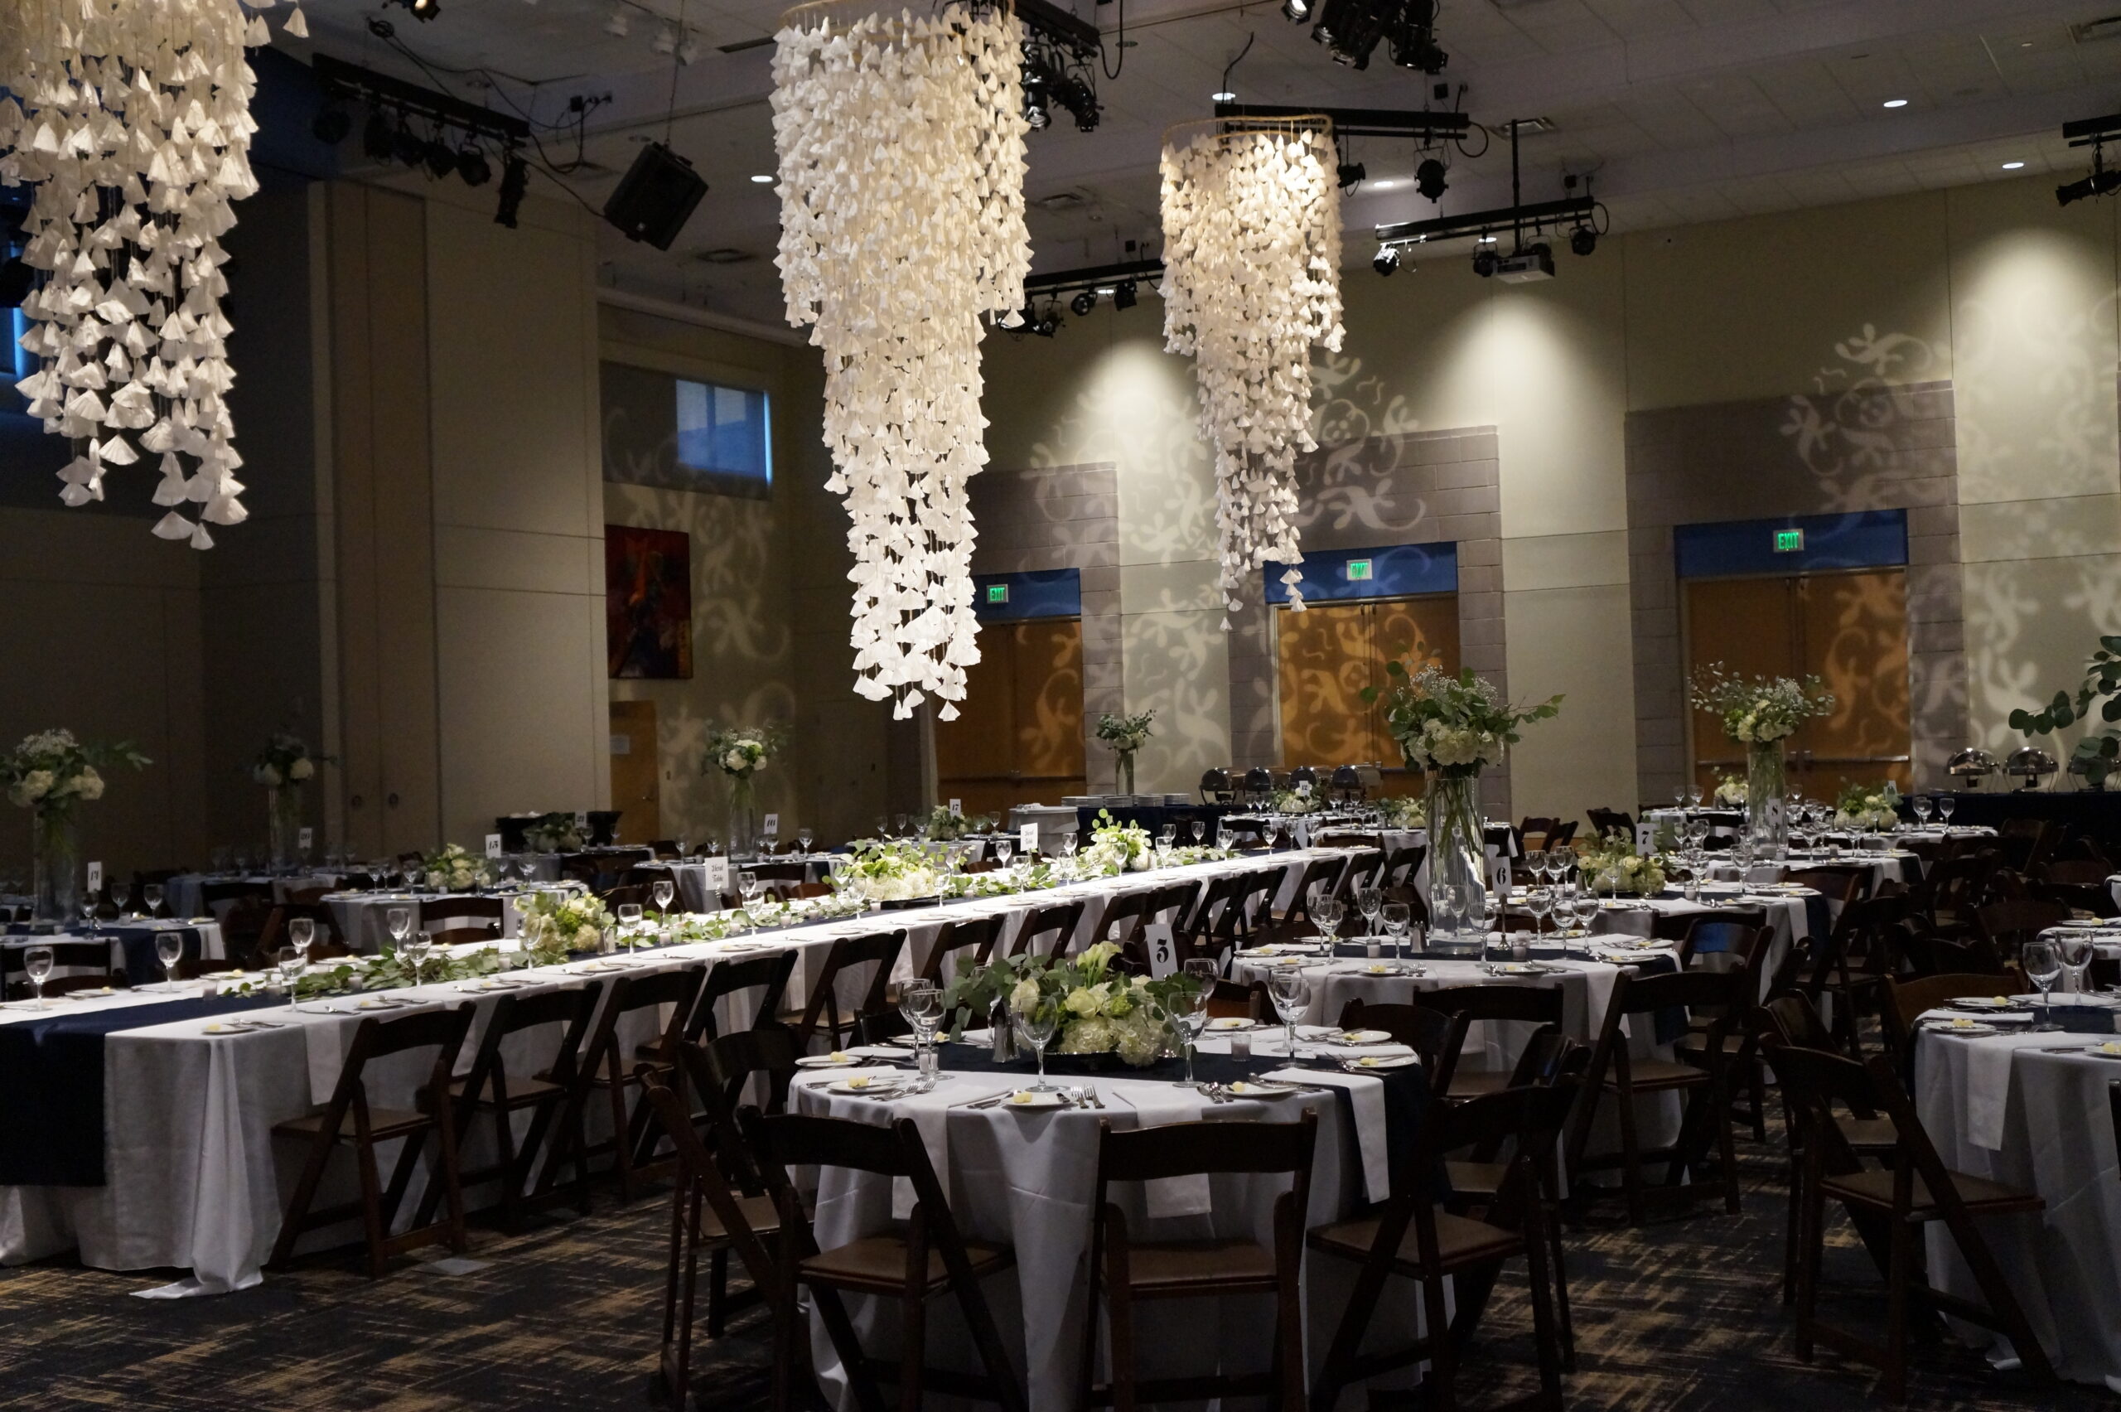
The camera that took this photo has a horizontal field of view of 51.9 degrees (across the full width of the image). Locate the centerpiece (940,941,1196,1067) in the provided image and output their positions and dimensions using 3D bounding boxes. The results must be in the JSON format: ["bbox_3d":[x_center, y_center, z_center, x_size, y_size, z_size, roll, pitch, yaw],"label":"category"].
[{"bbox_3d":[0.022,0.699,5.170,0.550,0.290,0.390,-2,-1,30],"label":"centerpiece"}]

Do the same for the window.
[{"bbox_3d":[-4.834,-3.535,28.300,0.120,1.500,3.560,-2,-1,30],"label":"window"}]

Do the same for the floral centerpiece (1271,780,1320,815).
[{"bbox_3d":[2.120,0.833,19.700,0.460,0.300,0.420,-2,-1,6],"label":"floral centerpiece"}]

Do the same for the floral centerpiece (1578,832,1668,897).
[{"bbox_3d":[2.440,0.689,9.420,0.400,0.280,0.330,-2,-1,30],"label":"floral centerpiece"}]

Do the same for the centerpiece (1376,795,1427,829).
[{"bbox_3d":[2.658,0.792,16.600,0.480,0.270,0.420,-2,-1,9],"label":"centerpiece"}]

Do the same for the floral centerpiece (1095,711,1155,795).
[{"bbox_3d":[0.679,0.556,23.200,0.620,1.030,0.500,-2,-1,2],"label":"floral centerpiece"}]

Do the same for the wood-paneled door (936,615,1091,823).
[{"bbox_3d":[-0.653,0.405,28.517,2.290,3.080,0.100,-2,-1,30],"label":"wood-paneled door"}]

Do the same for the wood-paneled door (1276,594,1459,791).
[{"bbox_3d":[3.749,0.273,26.261,2.400,3.050,0.120,-2,-1,30],"label":"wood-paneled door"}]

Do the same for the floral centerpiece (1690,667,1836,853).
[{"bbox_3d":[3.969,0.298,12.350,0.810,1.070,0.650,-2,-1,18],"label":"floral centerpiece"}]

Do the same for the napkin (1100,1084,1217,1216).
[{"bbox_3d":[0.218,0.962,4.727,0.145,0.215,0.280,-2,-1,-10],"label":"napkin"}]

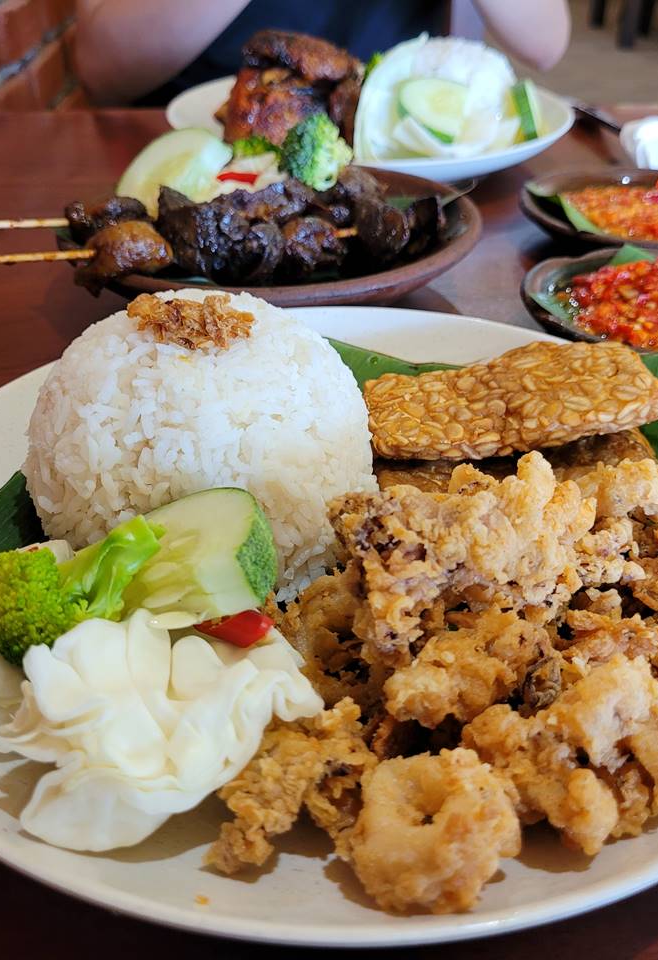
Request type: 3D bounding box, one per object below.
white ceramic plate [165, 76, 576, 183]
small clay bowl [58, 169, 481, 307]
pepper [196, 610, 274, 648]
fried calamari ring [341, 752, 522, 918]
[{"bbox_3d":[0.026,-0.237,0.651,0.268,0.028,0.268,0,34,0],"label":"white ceramic plate"},{"bbox_3d":[-0.027,-0.106,0.452,0.189,0.035,0.183,0,34,0],"label":"small clay bowl"},{"bbox_3d":[-0.022,0.034,0.221,0.019,0.008,0.010,-2,34,-2],"label":"pepper"},{"bbox_3d":[0.018,0.067,0.186,0.035,0.019,0.031,0,34,0],"label":"fried calamari ring"}]

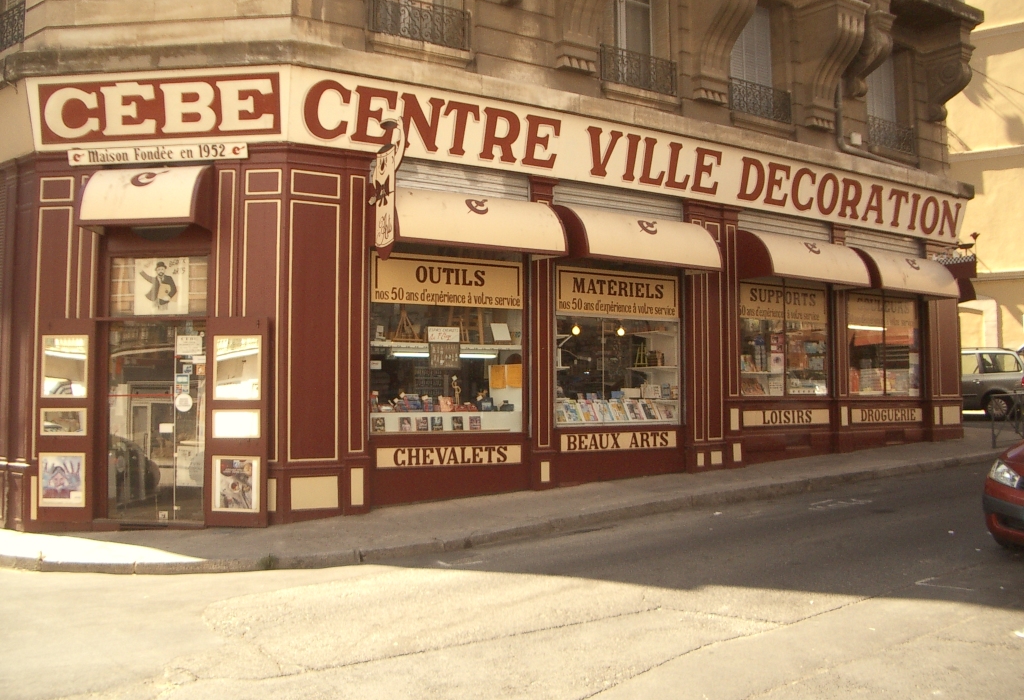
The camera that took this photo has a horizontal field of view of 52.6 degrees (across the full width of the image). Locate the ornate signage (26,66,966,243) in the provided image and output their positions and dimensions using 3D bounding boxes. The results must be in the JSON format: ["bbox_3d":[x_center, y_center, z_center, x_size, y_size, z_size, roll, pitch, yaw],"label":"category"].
[{"bbox_3d":[1.360,-2.653,15.975,15.955,0.902,2.153,2,-4,-34],"label":"ornate signage"}]

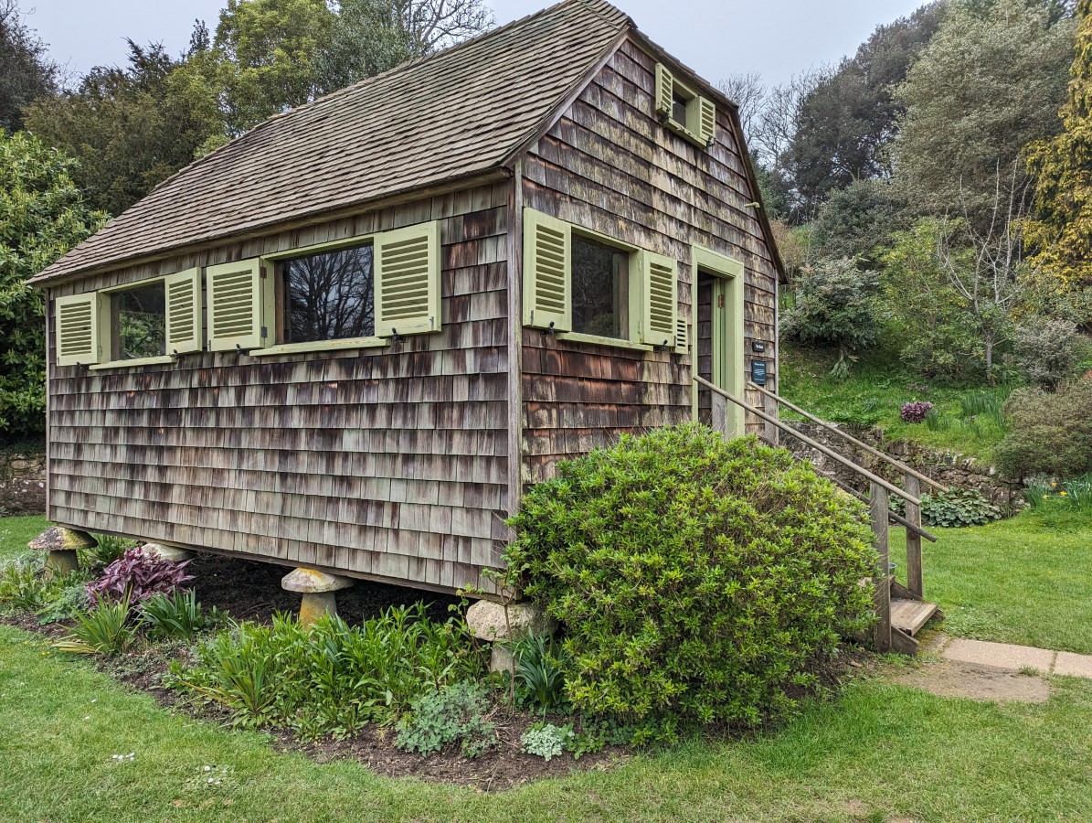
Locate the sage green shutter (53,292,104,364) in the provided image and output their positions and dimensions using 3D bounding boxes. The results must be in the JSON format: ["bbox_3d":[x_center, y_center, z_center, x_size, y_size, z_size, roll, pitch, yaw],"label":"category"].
[{"bbox_3d":[-4.005,-0.692,6.482,0.520,0.600,0.040,-1,0,24],"label":"sage green shutter"}]

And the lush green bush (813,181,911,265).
[{"bbox_3d":[7.877,-4.660,19.000,2.473,2.308,2.300,0,0,0],"label":"lush green bush"}]

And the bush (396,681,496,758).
[{"bbox_3d":[-0.488,1.496,3.766,0.480,0.255,0.430,0,0,0],"label":"bush"}]

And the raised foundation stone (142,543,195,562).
[{"bbox_3d":[-3.253,1.343,6.552,0.500,0.500,0.500,-1,0,35],"label":"raised foundation stone"}]

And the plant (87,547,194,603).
[{"bbox_3d":[-3.237,1.309,6.050,0.750,0.450,0.580,0,0,-28],"label":"plant"}]

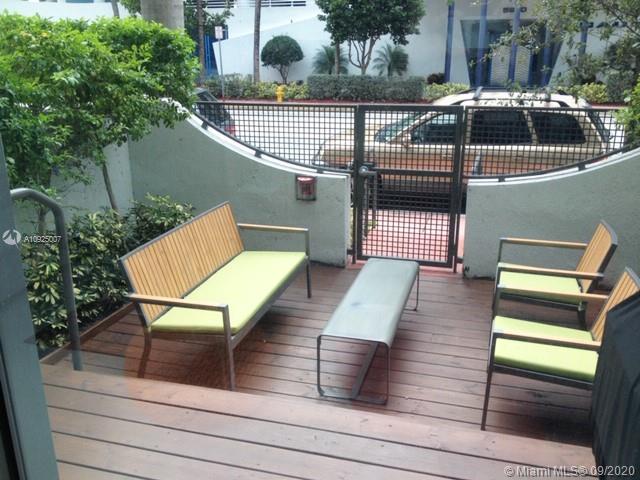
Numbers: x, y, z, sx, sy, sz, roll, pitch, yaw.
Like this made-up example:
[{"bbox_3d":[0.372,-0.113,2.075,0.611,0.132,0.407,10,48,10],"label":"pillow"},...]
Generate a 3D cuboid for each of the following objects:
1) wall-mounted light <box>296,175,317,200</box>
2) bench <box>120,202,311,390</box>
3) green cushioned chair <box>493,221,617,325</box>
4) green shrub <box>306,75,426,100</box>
[{"bbox_3d":[-0.128,-0.479,5.900,0.165,0.225,0.100,5,17,16],"label":"wall-mounted light"},{"bbox_3d":[-0.639,0.299,4.555,0.712,0.776,1.602,5,17,15],"label":"bench"},{"bbox_3d":[1.632,0.289,4.597,0.712,0.776,0.660,5,17,16],"label":"green cushioned chair"},{"bbox_3d":[1.925,-6.143,25.774,4.368,1.020,1.200,5,17,16],"label":"green shrub"}]

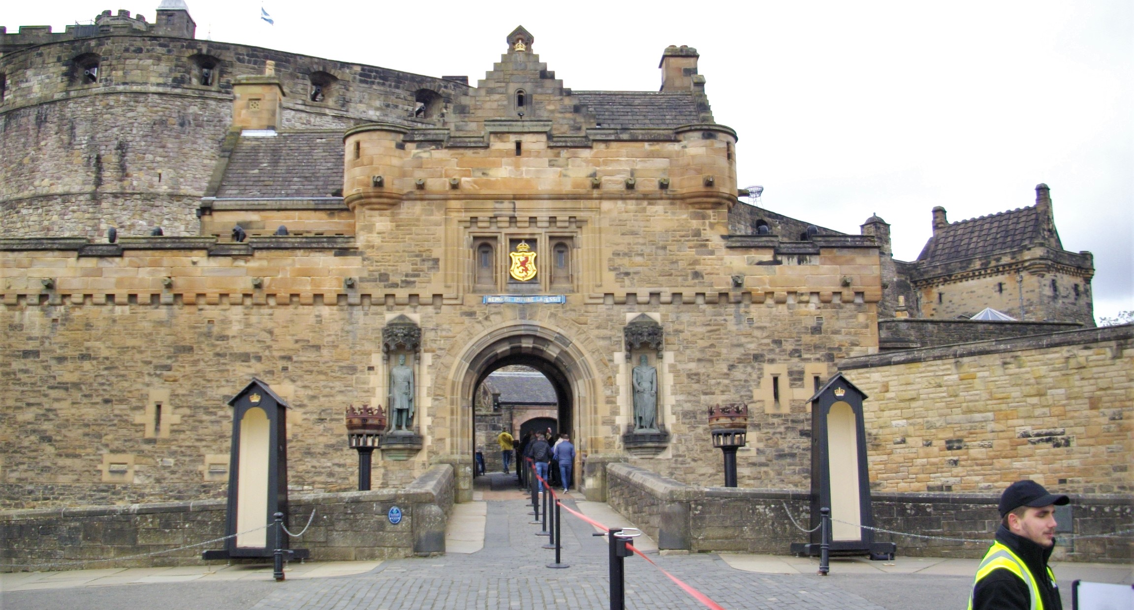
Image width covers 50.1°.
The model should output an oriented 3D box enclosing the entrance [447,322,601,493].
[{"bbox_3d":[-1.320,3.102,37.235,4.732,5.246,1.300,0,-9,-2],"label":"entrance"}]

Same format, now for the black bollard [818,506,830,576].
[{"bbox_3d":[3.578,3.275,16.822,0.149,0.966,0.140,0,-9,-2],"label":"black bollard"}]

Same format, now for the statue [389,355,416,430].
[{"bbox_3d":[-5.007,2.639,36.731,0.802,2.364,0.600,0,-9,-2],"label":"statue"}]

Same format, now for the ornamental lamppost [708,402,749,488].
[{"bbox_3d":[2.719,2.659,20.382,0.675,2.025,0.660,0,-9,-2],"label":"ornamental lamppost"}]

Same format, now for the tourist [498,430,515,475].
[{"bbox_3d":[-2.310,5.569,46.130,0.606,1.691,0.400,-1,-9,7],"label":"tourist"}]

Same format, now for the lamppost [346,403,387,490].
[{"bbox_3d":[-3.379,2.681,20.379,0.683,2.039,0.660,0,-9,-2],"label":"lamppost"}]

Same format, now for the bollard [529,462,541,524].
[{"bbox_3d":[-0.618,3.975,24.875,0.327,1.032,0.340,0,-9,-2],"label":"bollard"}]

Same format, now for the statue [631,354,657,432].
[{"bbox_3d":[2.364,2.669,36.966,0.813,2.406,0.600,0,-9,-2],"label":"statue"}]

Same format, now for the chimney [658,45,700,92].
[{"bbox_3d":[4.092,-8.472,43.892,1.353,1.974,1.350,0,-9,-2],"label":"chimney"}]

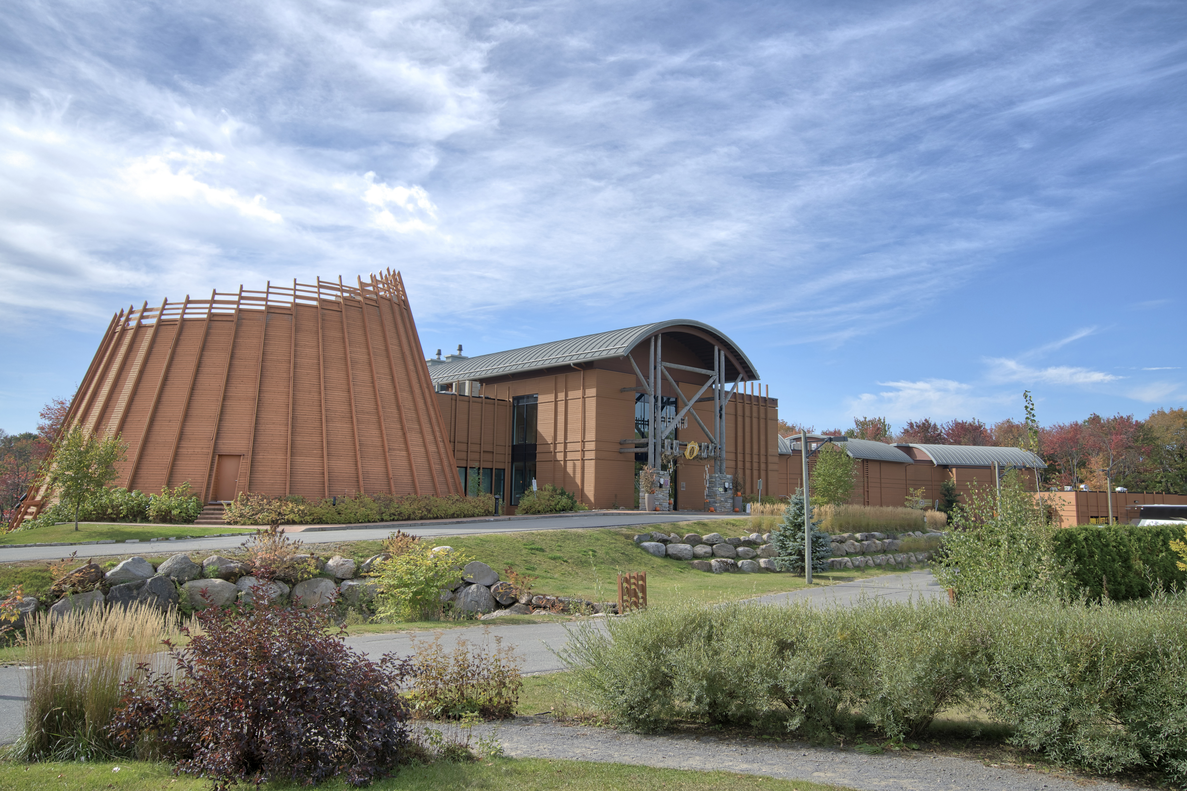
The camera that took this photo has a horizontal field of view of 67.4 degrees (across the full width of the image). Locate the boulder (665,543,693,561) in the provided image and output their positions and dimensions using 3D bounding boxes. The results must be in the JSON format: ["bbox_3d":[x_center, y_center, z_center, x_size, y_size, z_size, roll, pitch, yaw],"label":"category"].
[{"bbox_3d":[3.225,5.862,33.300,1.050,0.620,0.800,0,-7,3],"label":"boulder"}]

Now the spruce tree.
[{"bbox_3d":[7.764,5.066,33.200,2.150,3.200,2.150,1,-7,0],"label":"spruce tree"}]

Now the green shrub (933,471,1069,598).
[{"bbox_3d":[9.603,3.577,21.000,3.150,3.550,2.800,-2,-8,24],"label":"green shrub"}]

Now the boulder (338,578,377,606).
[{"bbox_3d":[-5.619,4.693,21.200,0.910,0.620,0.750,2,-7,-7],"label":"boulder"}]

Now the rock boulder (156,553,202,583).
[{"bbox_3d":[-9.823,4.099,21.100,1.060,0.660,0.850,2,-7,-12],"label":"rock boulder"}]

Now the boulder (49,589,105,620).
[{"bbox_3d":[-10.270,4.231,17.700,1.100,0.750,0.800,4,-8,-25],"label":"boulder"}]

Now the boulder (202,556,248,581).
[{"bbox_3d":[-8.837,4.157,21.400,1.090,0.590,0.850,2,-7,-11],"label":"boulder"}]

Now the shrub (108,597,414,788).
[{"bbox_3d":[-3.138,2.777,8.450,2.800,1.750,2.300,3,-7,-19],"label":"shrub"}]

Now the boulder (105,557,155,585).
[{"bbox_3d":[-9.418,3.573,18.100,1.000,0.600,0.750,4,-8,-25],"label":"boulder"}]

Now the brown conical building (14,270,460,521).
[{"bbox_3d":[-19.076,-0.244,52.721,23.600,15.200,23.600,3,-7,-20],"label":"brown conical building"}]

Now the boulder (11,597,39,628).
[{"bbox_3d":[-9.986,3.811,15.600,0.600,0.570,0.500,5,-8,-32],"label":"boulder"}]

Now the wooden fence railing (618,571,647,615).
[{"bbox_3d":[0.989,4.979,22.600,0.130,1.000,1.400,-4,-8,32],"label":"wooden fence railing"}]

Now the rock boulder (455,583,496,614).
[{"bbox_3d":[-2.805,4.869,21.200,0.980,0.820,0.800,4,-8,-25],"label":"rock boulder"}]

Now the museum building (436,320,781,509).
[{"bbox_3d":[0.818,2.372,65.933,20.000,12.200,22.900,7,-9,-41],"label":"museum building"}]

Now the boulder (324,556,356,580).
[{"bbox_3d":[-5.403,3.691,19.000,0.700,0.510,0.550,3,-8,-20],"label":"boulder"}]

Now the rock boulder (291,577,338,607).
[{"bbox_3d":[-6.583,4.648,21.000,1.090,0.660,0.850,2,-7,-9],"label":"rock boulder"}]

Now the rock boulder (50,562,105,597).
[{"bbox_3d":[-9.730,3.483,16.800,1.000,0.680,0.700,5,-8,-30],"label":"rock boulder"}]

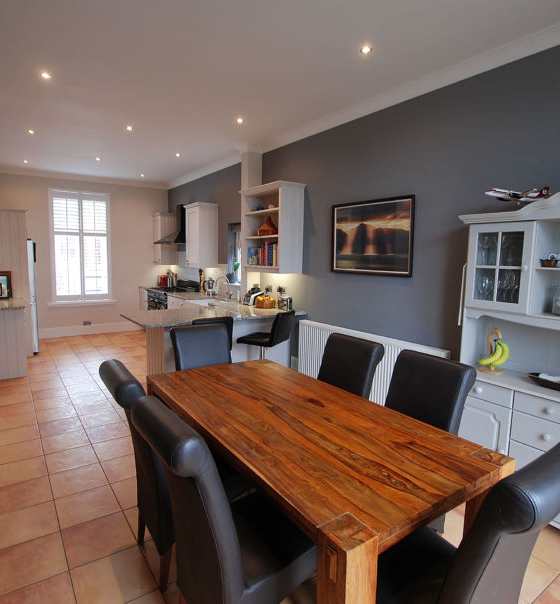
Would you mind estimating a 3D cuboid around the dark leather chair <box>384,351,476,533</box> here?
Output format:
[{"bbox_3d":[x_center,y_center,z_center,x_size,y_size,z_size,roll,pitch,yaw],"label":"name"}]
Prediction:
[{"bbox_3d":[0.666,0.851,2.076,0.620,1.040,0.440,-2,8,-36],"label":"dark leather chair"}]

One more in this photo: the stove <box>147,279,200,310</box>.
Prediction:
[{"bbox_3d":[-2.047,0.266,7.102,0.620,0.920,1.030,-2,8,-36],"label":"stove"}]

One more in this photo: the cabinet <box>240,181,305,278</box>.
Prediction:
[{"bbox_3d":[-0.128,-0.896,4.740,0.355,1.045,0.900,-4,8,-36],"label":"cabinet"}]

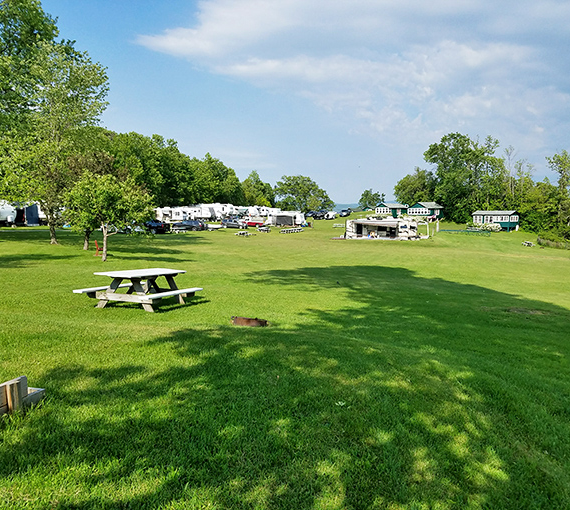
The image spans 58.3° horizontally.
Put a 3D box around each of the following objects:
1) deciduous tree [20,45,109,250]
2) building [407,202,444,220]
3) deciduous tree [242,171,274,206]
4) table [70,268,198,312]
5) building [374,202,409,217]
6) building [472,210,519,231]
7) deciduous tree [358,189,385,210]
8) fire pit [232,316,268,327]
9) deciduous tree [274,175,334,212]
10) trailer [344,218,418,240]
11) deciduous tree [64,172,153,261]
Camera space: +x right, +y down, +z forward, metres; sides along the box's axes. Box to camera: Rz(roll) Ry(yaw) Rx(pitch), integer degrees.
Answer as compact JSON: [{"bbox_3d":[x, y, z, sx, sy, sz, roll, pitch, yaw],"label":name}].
[{"bbox_3d":[-13.662,-6.877,31.500,5.600,12.400,5.600,0,6,0],"label":"deciduous tree"},{"bbox_3d":[28.887,-8.985,105.000,5.200,3.600,5.200,-5,8,-42],"label":"building"},{"bbox_3d":[-6.893,-15.414,128.000,7.800,11.300,7.800,0,6,0],"label":"deciduous tree"},{"bbox_3d":[-2.810,0.690,10.170,1.540,0.710,2.150,4,3,16],"label":"table"},{"bbox_3d":[22.944,-9.583,109.000,5.600,3.300,4.500,-5,8,-42],"label":"building"},{"bbox_3d":[39.569,-6.448,96.000,7.200,3.800,4.400,5,8,43],"label":"building"},{"bbox_3d":[25.406,-16.154,150.000,7.800,6.800,7.200,0,6,0],"label":"deciduous tree"},{"bbox_3d":[-0.612,1.198,9.200,0.640,0.170,0.640,4,3,0],"label":"fire pit"},{"bbox_3d":[4.818,-15.626,133.000,15.000,10.400,13.500,0,6,0],"label":"deciduous tree"},{"bbox_3d":[14.319,-3.745,75.000,10.100,3.100,2.800,1,6,6],"label":"trailer"},{"bbox_3d":[-8.053,-1.757,23.300,4.000,4.000,3.900,0,6,0],"label":"deciduous tree"}]

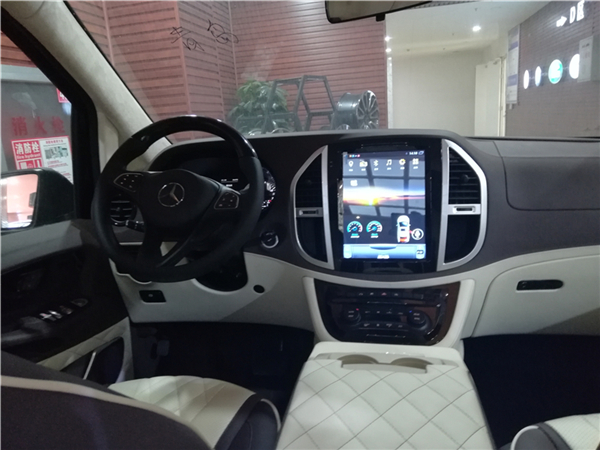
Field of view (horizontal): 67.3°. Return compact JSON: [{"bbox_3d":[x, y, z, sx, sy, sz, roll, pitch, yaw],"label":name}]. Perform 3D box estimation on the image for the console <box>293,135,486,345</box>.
[{"bbox_3d":[0.198,0.021,1.039,0.440,0.455,0.180,-1,6,11],"label":"console"}]

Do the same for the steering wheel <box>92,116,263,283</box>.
[{"bbox_3d":[-0.259,-0.059,0.968,0.378,0.378,0.090,-1,-19,11],"label":"steering wheel"}]

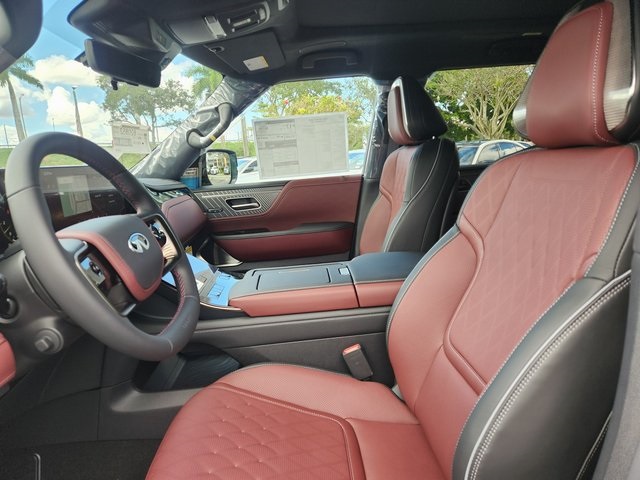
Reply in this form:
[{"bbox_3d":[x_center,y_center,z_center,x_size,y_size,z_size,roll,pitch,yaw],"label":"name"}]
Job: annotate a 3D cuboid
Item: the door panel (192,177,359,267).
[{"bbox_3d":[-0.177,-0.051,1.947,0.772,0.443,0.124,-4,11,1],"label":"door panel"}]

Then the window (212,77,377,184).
[{"bbox_3d":[-0.140,-0.460,1.862,0.762,0.433,0.062,-4,26,1],"label":"window"}]

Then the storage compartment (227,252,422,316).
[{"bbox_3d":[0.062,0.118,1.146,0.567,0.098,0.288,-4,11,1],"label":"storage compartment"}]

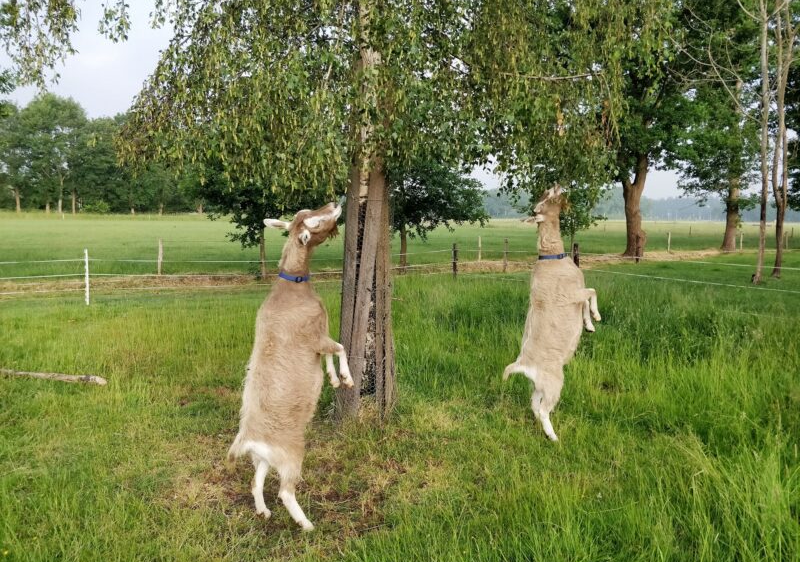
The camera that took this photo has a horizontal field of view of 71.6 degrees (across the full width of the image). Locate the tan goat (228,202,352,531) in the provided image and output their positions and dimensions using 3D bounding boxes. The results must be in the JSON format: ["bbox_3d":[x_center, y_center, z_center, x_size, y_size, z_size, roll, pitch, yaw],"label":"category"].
[{"bbox_3d":[-0.557,0.460,2.824,0.600,1.682,0.380,-4,9,-36],"label":"tan goat"}]

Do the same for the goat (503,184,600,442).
[{"bbox_3d":[1.051,0.243,3.853,0.640,1.790,0.370,0,7,-8],"label":"goat"}]

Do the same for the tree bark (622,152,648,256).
[{"bbox_3d":[9.128,-2.962,21.503,0.900,4.033,0.800,1,7,0],"label":"tree bark"}]

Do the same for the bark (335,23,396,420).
[{"bbox_3d":[-0.262,-0.372,4.208,0.480,2.989,0.480,1,7,0],"label":"bark"}]

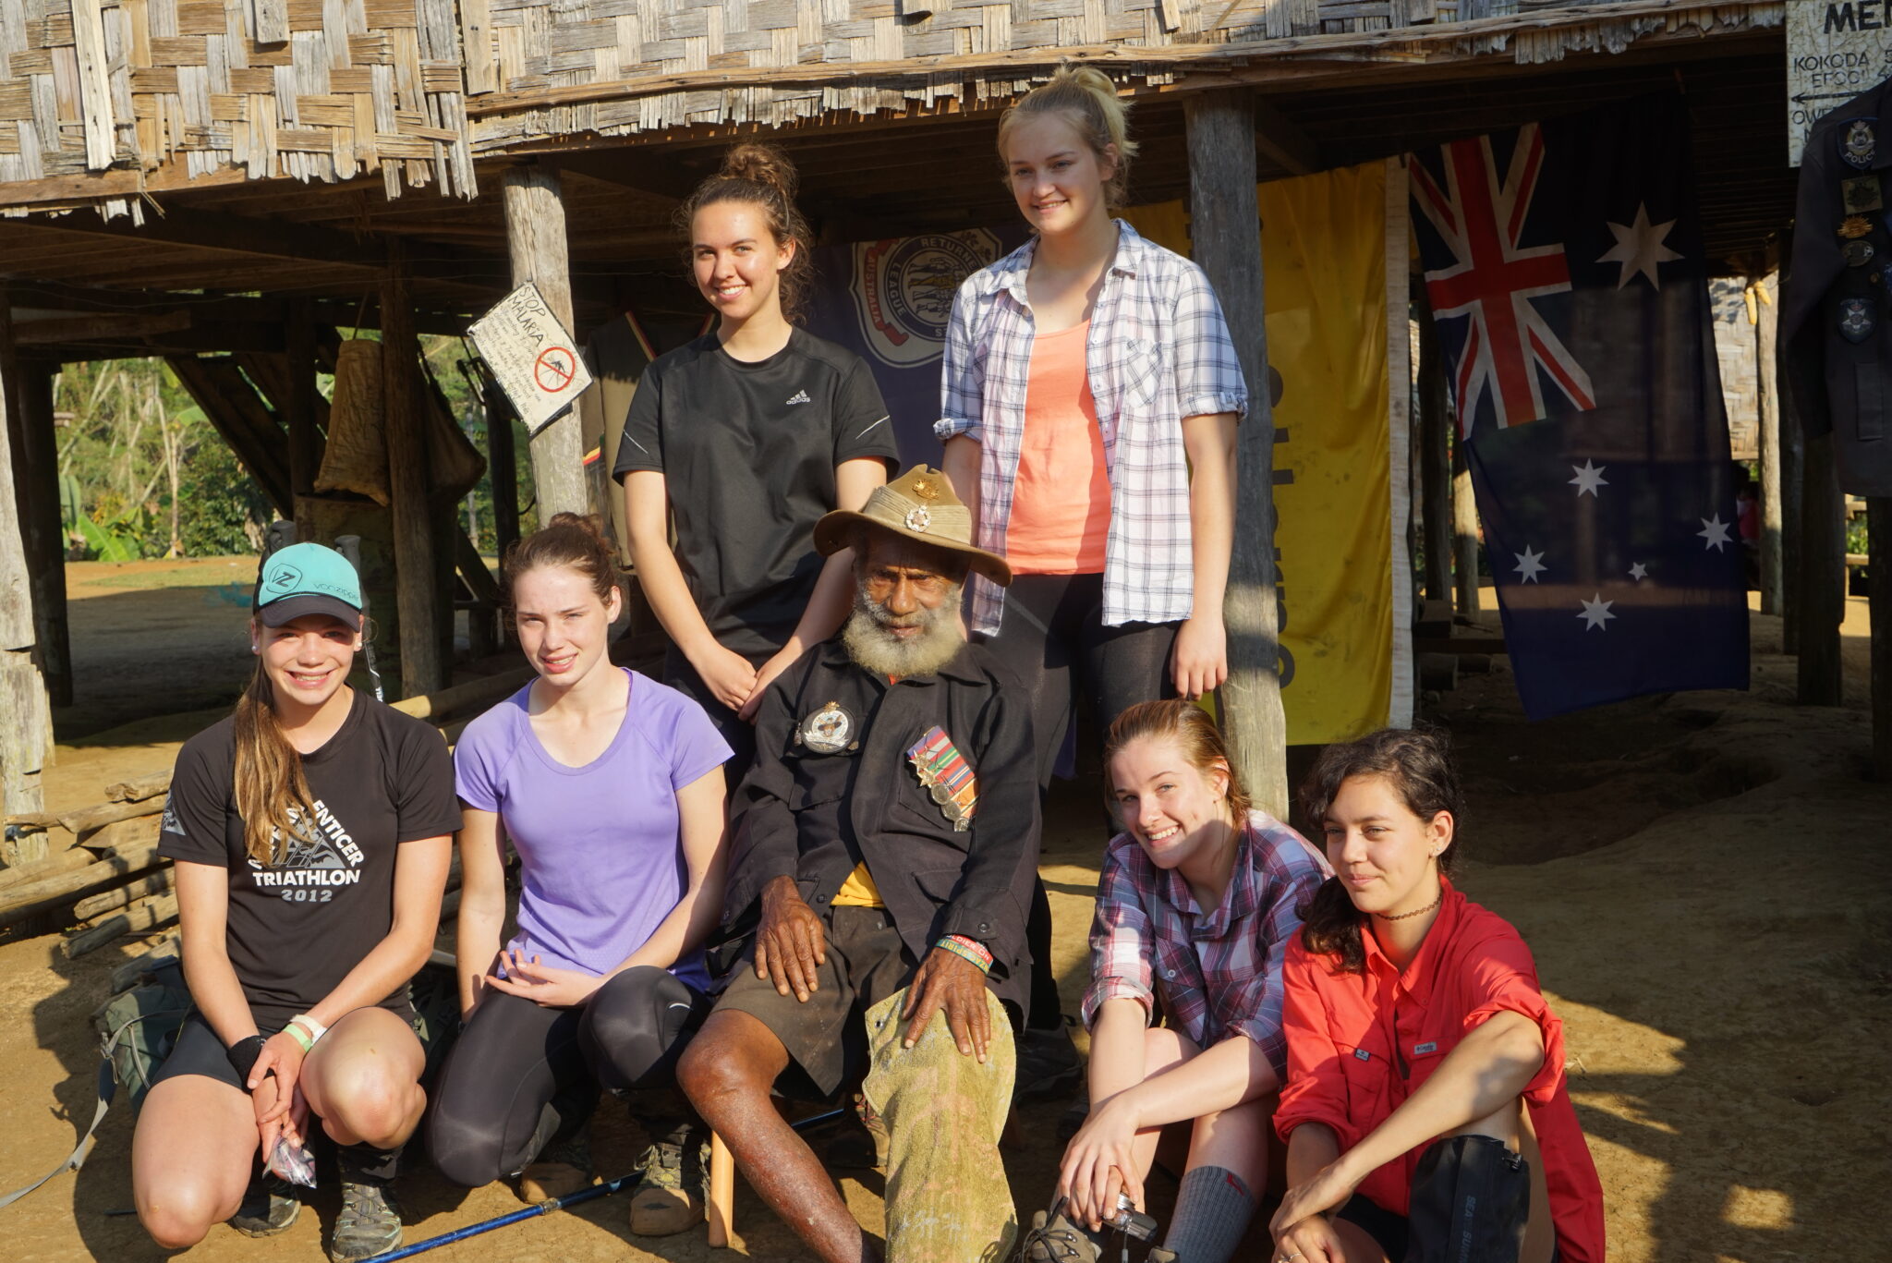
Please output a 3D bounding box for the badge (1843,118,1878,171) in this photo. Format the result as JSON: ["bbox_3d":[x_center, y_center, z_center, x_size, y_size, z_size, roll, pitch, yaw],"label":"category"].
[{"bbox_3d":[1.767,-0.942,4.270,0.082,0.103,0.012,-1,6,16],"label":"badge"}]

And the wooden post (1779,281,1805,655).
[{"bbox_3d":[3.572,-0.718,9.322,0.120,1.626,0.120,-1,6,18],"label":"wooden post"}]

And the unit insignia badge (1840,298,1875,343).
[{"bbox_3d":[1.764,-0.602,4.270,0.077,0.088,0.012,-1,6,16],"label":"unit insignia badge"}]

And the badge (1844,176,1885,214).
[{"bbox_3d":[1.774,-0.845,4.270,0.074,0.073,0.010,-1,6,16],"label":"badge"}]

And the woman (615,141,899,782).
[{"bbox_3d":[-0.285,-0.021,3.878,0.500,1.650,0.340,-1,6,12],"label":"woman"}]

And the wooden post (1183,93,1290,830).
[{"bbox_3d":[0.676,-0.296,5.068,0.155,1.856,0.155,-2,6,18],"label":"wooden post"}]

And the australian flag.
[{"bbox_3d":[1.855,-0.654,6.450,0.950,1.780,0.120,-1,6,18],"label":"australian flag"}]

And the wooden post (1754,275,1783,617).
[{"bbox_3d":[4.036,-0.904,10.835,0.115,1.666,0.115,-1,6,18],"label":"wooden post"}]

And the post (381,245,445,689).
[{"bbox_3d":[-2.290,-0.648,9.472,0.160,1.987,0.160,-1,6,18],"label":"post"}]

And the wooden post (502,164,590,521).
[{"bbox_3d":[-0.998,-0.287,5.808,0.150,1.846,0.150,-3,6,18],"label":"wooden post"}]

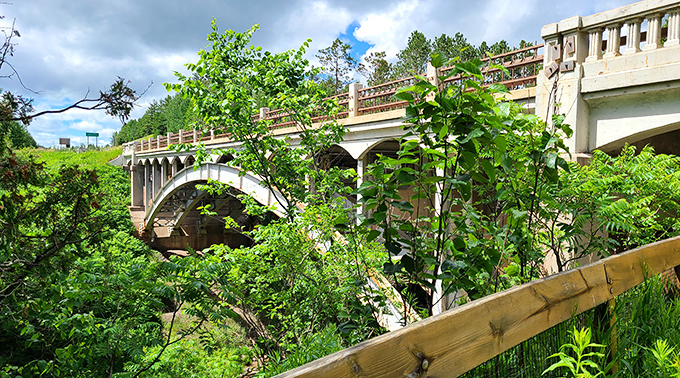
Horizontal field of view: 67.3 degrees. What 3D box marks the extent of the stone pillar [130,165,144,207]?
[{"bbox_3d":[-19.410,-0.336,49.000,0.950,3.900,1.200,-1,3,-31],"label":"stone pillar"}]

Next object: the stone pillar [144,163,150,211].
[{"bbox_3d":[-17.340,-0.135,46.100,0.450,4.400,0.400,-1,3,-31],"label":"stone pillar"}]

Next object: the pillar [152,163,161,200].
[{"bbox_3d":[-15.556,-0.618,43.200,0.450,3.200,0.400,-1,3,-31],"label":"pillar"}]

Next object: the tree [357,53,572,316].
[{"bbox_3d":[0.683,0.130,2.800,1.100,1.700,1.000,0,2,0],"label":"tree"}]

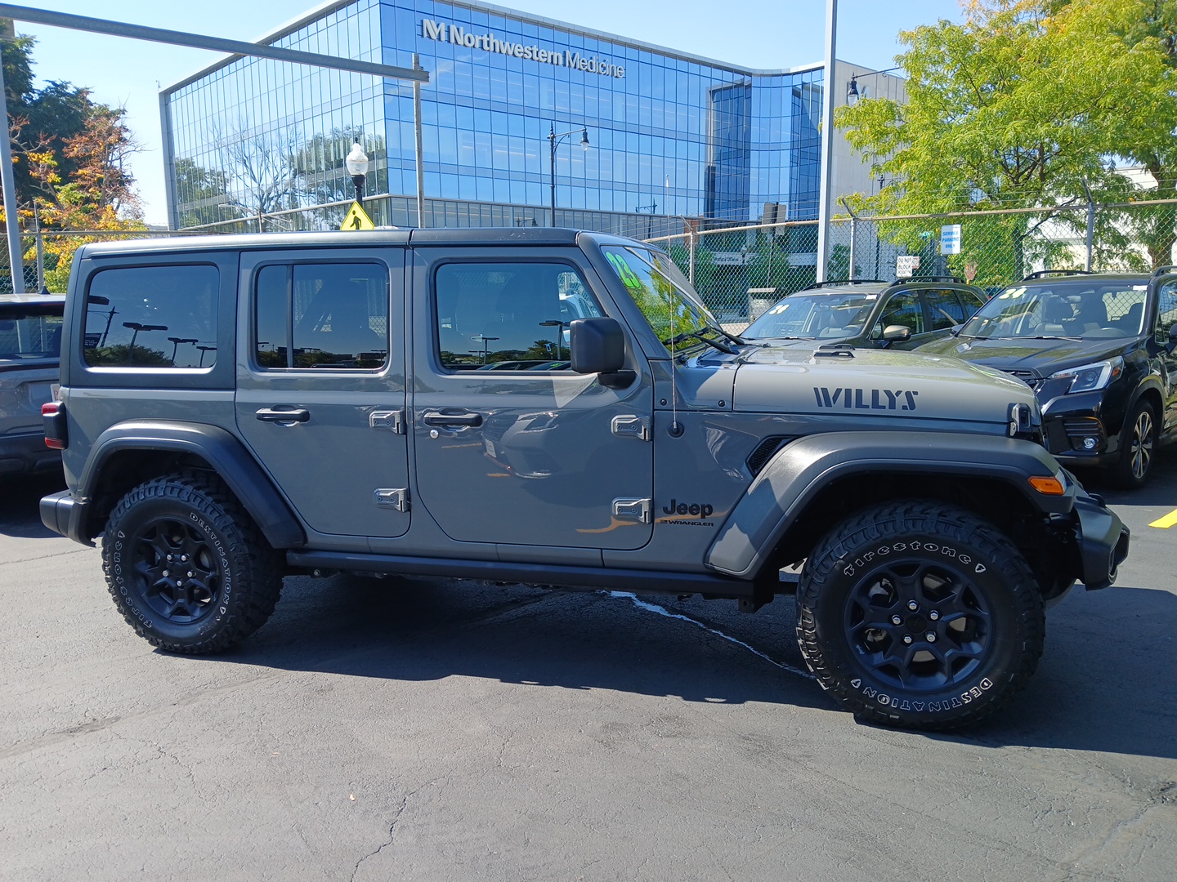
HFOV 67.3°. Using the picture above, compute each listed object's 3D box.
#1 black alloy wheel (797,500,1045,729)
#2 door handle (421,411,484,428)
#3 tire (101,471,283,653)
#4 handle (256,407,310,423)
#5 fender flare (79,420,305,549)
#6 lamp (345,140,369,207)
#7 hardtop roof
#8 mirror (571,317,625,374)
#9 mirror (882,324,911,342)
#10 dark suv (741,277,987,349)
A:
[{"bbox_3d":[1.145,0.614,3.102,0.800,0.800,0.250,1,10,15],"label":"black alloy wheel"},{"bbox_3d":[-0.519,-0.084,3.414,0.250,0.062,0.055,1,10,15],"label":"door handle"},{"bbox_3d":[-1.756,0.543,3.893,0.800,0.800,0.250,1,10,15],"label":"tire"},{"bbox_3d":[-1.244,-0.108,3.611,0.250,0.062,0.055,1,10,15],"label":"handle"},{"bbox_3d":[-1.704,0.157,3.745,1.070,0.550,0.170,1,10,15],"label":"fender flare"},{"bbox_3d":[-4.426,-3.583,17.309,0.430,4.600,0.430,-1,9,0],"label":"lamp"},{"bbox_3d":[-0.927,-0.939,4.235,2.340,0.135,1.430,1,10,15],"label":"hardtop roof"},{"bbox_3d":[0.038,-0.339,3.086,0.130,0.200,0.220,1,10,15],"label":"mirror"},{"bbox_3d":[2.966,-1.039,8.500,0.160,0.180,0.230,-10,13,-43],"label":"mirror"},{"bbox_3d":[2.798,-0.941,9.638,4.620,1.720,1.880,-10,13,-43],"label":"dark suv"}]

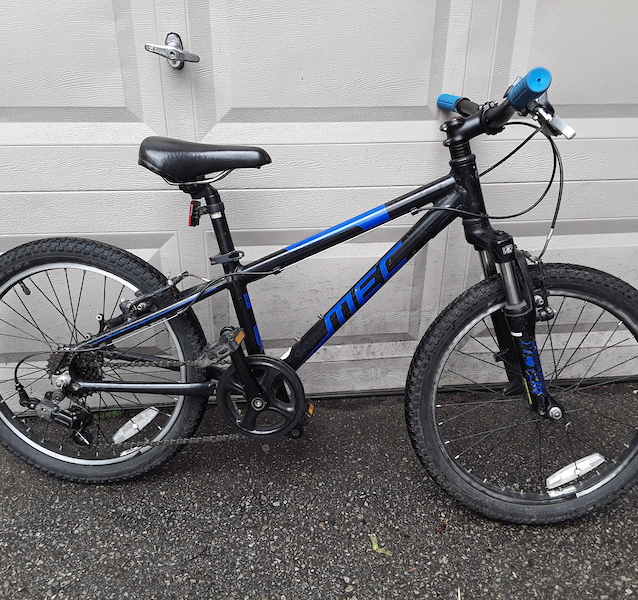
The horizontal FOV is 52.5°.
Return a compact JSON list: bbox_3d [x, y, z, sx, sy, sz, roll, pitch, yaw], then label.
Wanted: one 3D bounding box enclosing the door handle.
[{"bbox_3d":[-0.275,-0.466,1.219,0.105,0.069,0.056,-2,26,-7],"label":"door handle"}]

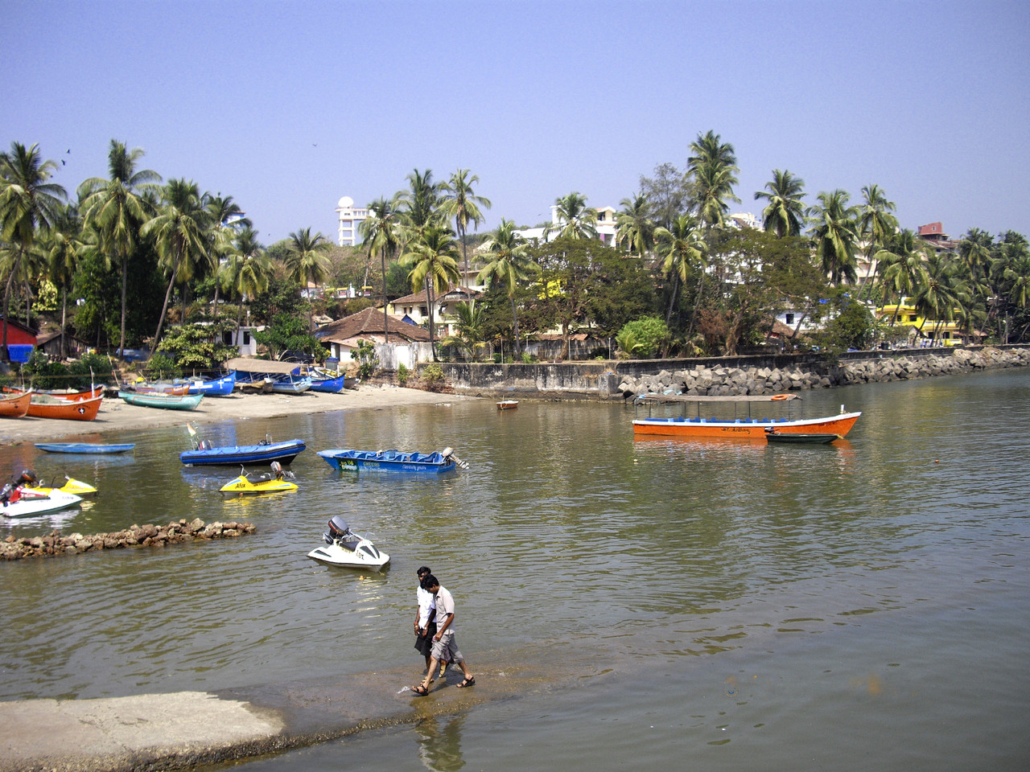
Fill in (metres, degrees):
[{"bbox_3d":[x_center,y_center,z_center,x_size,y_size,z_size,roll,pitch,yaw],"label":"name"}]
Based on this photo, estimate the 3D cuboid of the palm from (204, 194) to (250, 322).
[{"bbox_3d":[-28.016,-11.244,109.570,4.700,14.760,4.700,-1,3,-14],"label":"palm"}]

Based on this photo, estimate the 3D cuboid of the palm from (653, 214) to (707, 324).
[{"bbox_3d":[14.620,-8.810,99.000,4.900,12.470,4.900,0,3,0],"label":"palm"}]

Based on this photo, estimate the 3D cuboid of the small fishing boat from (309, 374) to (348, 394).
[{"bbox_3d":[-15.470,-0.260,90.000,5.300,1.400,1.600,2,3,33],"label":"small fishing boat"}]

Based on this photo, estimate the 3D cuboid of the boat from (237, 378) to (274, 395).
[{"bbox_3d":[-18.195,-0.120,76.635,3.800,1.050,1.300,2,4,37],"label":"boat"}]

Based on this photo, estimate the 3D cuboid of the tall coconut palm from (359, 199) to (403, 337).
[{"bbox_3d":[-10.577,-8.656,90.677,3.900,12.990,3.900,0,3,-7],"label":"tall coconut palm"}]

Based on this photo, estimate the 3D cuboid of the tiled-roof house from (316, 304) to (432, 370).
[{"bbox_3d":[-11.856,-4.429,95.899,10.200,4.600,8.500,0,3,-7],"label":"tiled-roof house"}]

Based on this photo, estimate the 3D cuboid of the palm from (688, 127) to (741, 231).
[{"bbox_3d":[18.020,-13.140,104.000,5.200,20.720,5.200,0,3,0],"label":"palm"}]

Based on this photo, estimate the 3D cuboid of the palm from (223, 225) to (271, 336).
[{"bbox_3d":[-24.850,-8.890,105.000,4.600,12.030,4.600,0,3,0],"label":"palm"}]

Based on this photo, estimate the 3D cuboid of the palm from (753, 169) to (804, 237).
[{"bbox_3d":[25.676,-12.221,109.507,5.300,17.410,5.300,0,3,0],"label":"palm"}]

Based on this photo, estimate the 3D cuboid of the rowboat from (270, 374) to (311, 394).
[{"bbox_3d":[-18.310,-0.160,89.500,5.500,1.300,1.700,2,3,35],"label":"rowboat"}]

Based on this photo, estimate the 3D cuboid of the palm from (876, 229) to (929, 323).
[{"bbox_3d":[40.204,-10.072,117.640,5.200,12.520,5.200,1,3,19],"label":"palm"}]

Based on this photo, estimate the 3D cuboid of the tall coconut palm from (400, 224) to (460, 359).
[{"bbox_3d":[-6.344,-6.949,84.756,4.500,10.220,4.500,0,3,-4],"label":"tall coconut palm"}]

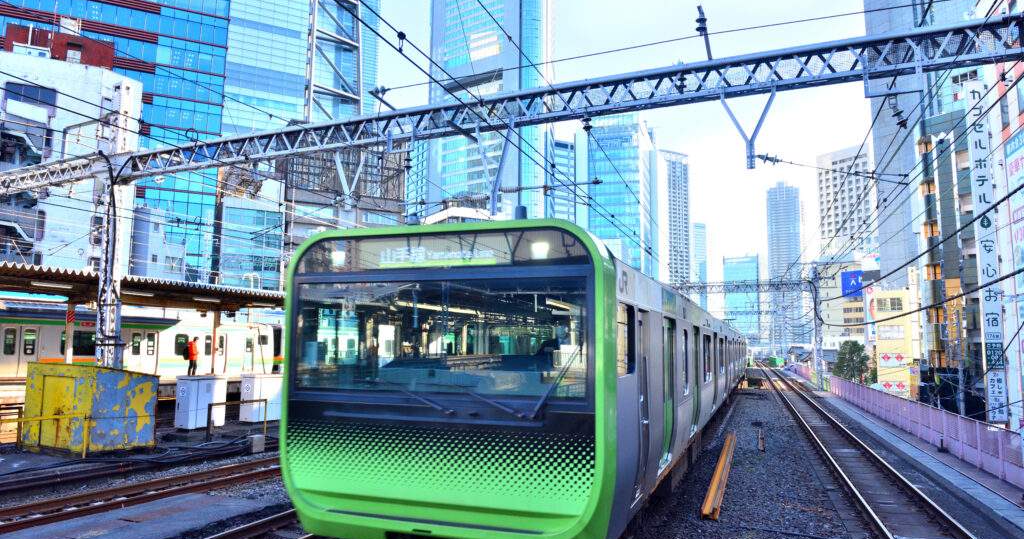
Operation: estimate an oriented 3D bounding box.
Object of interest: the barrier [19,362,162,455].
[{"bbox_3d":[-11.040,3.522,17.952,2.827,2.170,1.724,-3,-7,27],"label":"barrier"}]

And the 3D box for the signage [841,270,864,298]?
[{"bbox_3d":[107.547,4.566,215.000,7.000,7.700,0.600,-2,-7,25],"label":"signage"}]

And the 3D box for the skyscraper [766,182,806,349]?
[{"bbox_3d":[309.585,-3.226,769.905,34.500,190.000,34.500,-2,-6,18],"label":"skyscraper"}]

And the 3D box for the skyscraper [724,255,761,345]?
[{"bbox_3d":[270.253,38.719,799.035,39.000,110.271,35.000,-2,-7,24],"label":"skyscraper"}]

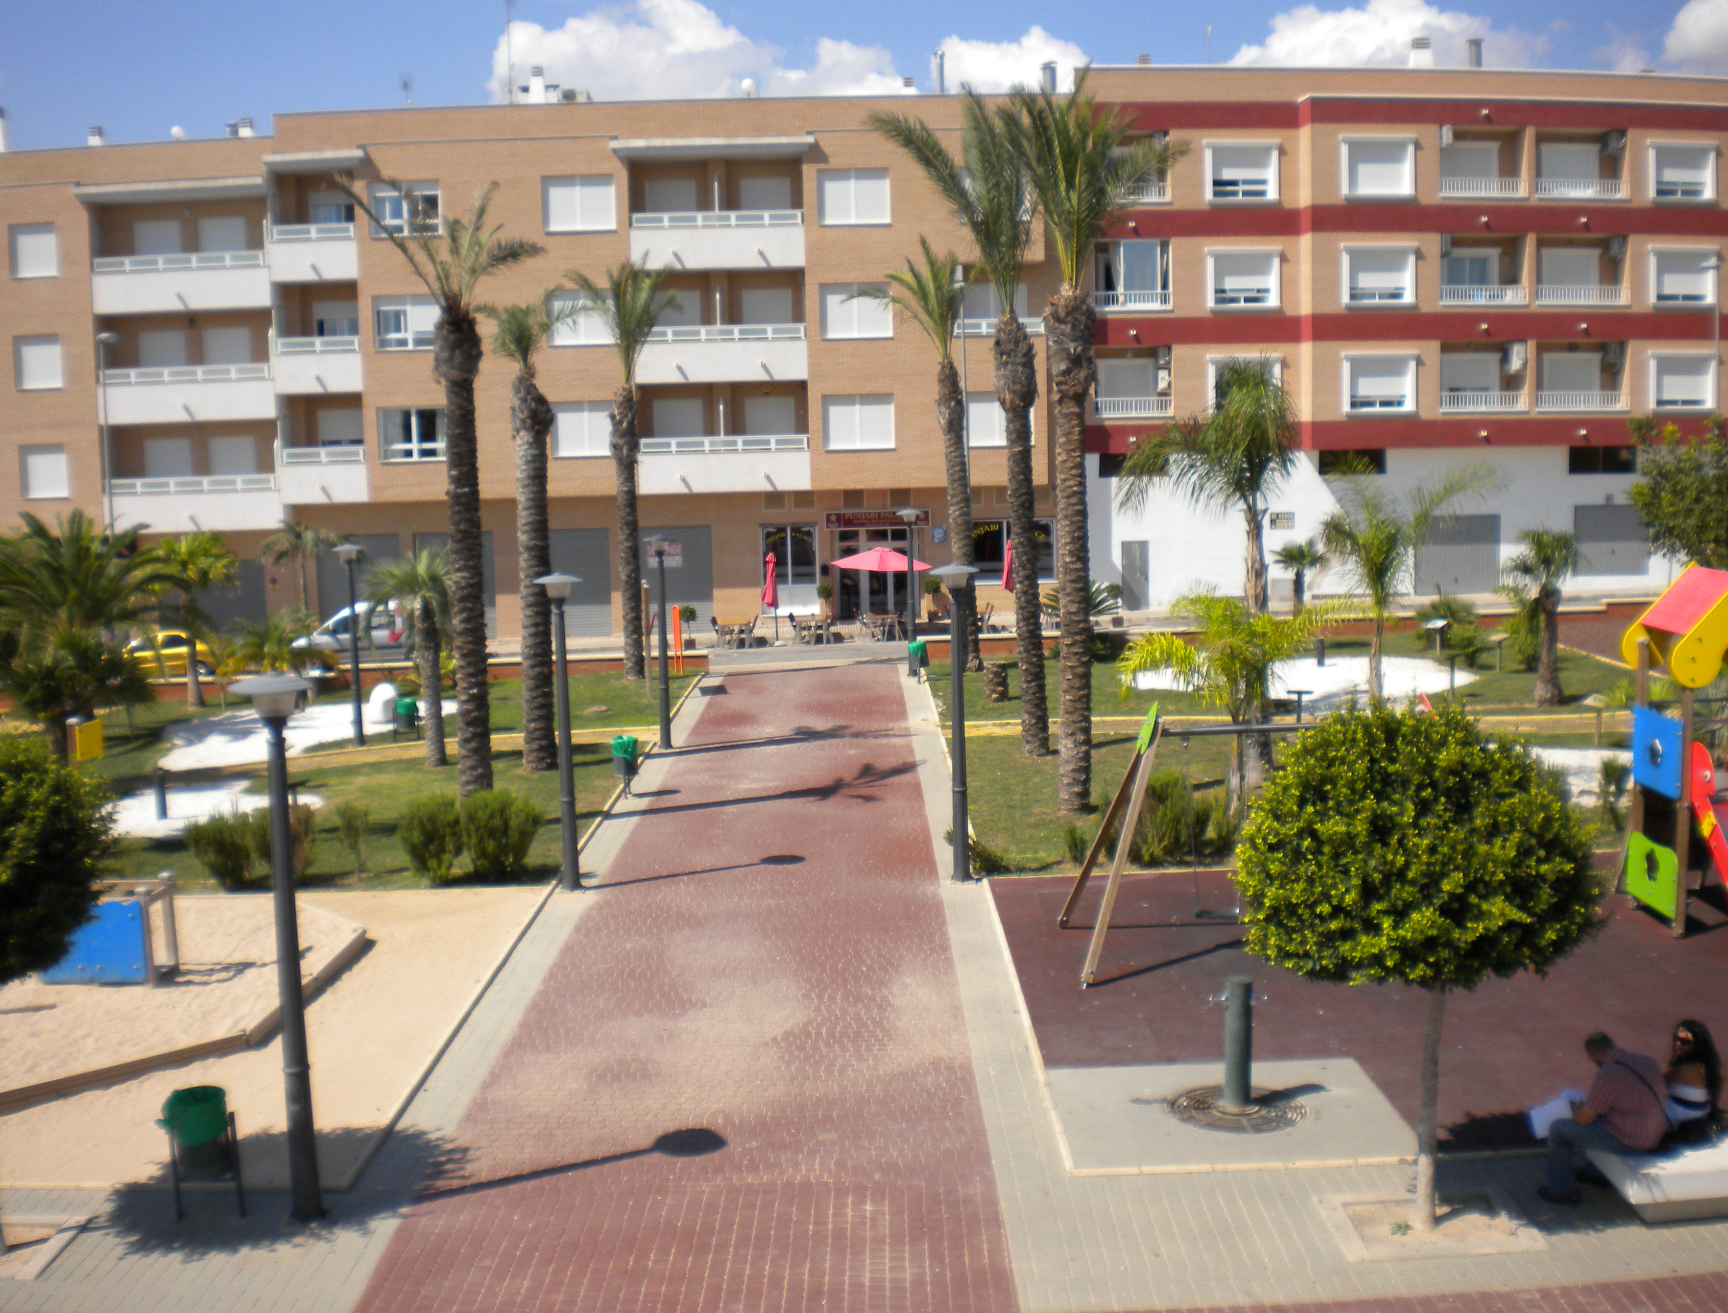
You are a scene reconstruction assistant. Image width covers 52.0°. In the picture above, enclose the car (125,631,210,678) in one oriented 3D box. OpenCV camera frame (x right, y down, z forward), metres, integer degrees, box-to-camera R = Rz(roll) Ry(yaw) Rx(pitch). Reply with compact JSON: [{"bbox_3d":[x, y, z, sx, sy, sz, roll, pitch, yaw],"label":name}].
[{"bbox_3d":[-18.224,0.001,44.459,3.800,1.370,1.650,-1,5,0],"label":"car"}]

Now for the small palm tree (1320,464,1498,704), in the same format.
[{"bbox_3d":[9.935,-1.294,32.287,3.243,4.476,2.900,-1,7,0],"label":"small palm tree"}]

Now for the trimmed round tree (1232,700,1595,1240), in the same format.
[{"bbox_3d":[3.415,1.940,10.858,2.220,3.246,2.220,-1,6,0],"label":"trimmed round tree"}]

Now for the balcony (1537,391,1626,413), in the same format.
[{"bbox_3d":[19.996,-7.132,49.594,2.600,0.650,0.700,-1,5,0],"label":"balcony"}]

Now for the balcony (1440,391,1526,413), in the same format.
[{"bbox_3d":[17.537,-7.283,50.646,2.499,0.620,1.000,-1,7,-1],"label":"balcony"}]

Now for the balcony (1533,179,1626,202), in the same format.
[{"bbox_3d":[20.250,-13.256,50.594,2.620,0.600,1.000,-2,7,-6],"label":"balcony"}]

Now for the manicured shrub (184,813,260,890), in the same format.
[{"bbox_3d":[-7.915,2.406,22.145,0.920,0.800,0.880,-1,7,0],"label":"manicured shrub"}]

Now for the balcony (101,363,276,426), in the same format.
[{"bbox_3d":[-18.086,-7.045,48.024,4.800,1.480,1.300,-1,6,0],"label":"balcony"}]

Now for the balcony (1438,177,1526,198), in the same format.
[{"bbox_3d":[17.319,-13.254,50.294,2.400,0.580,1.000,-2,7,-6],"label":"balcony"}]

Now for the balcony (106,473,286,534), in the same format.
[{"bbox_3d":[-18.041,-4.180,48.340,4.800,1.480,1.300,-1,6,0],"label":"balcony"}]

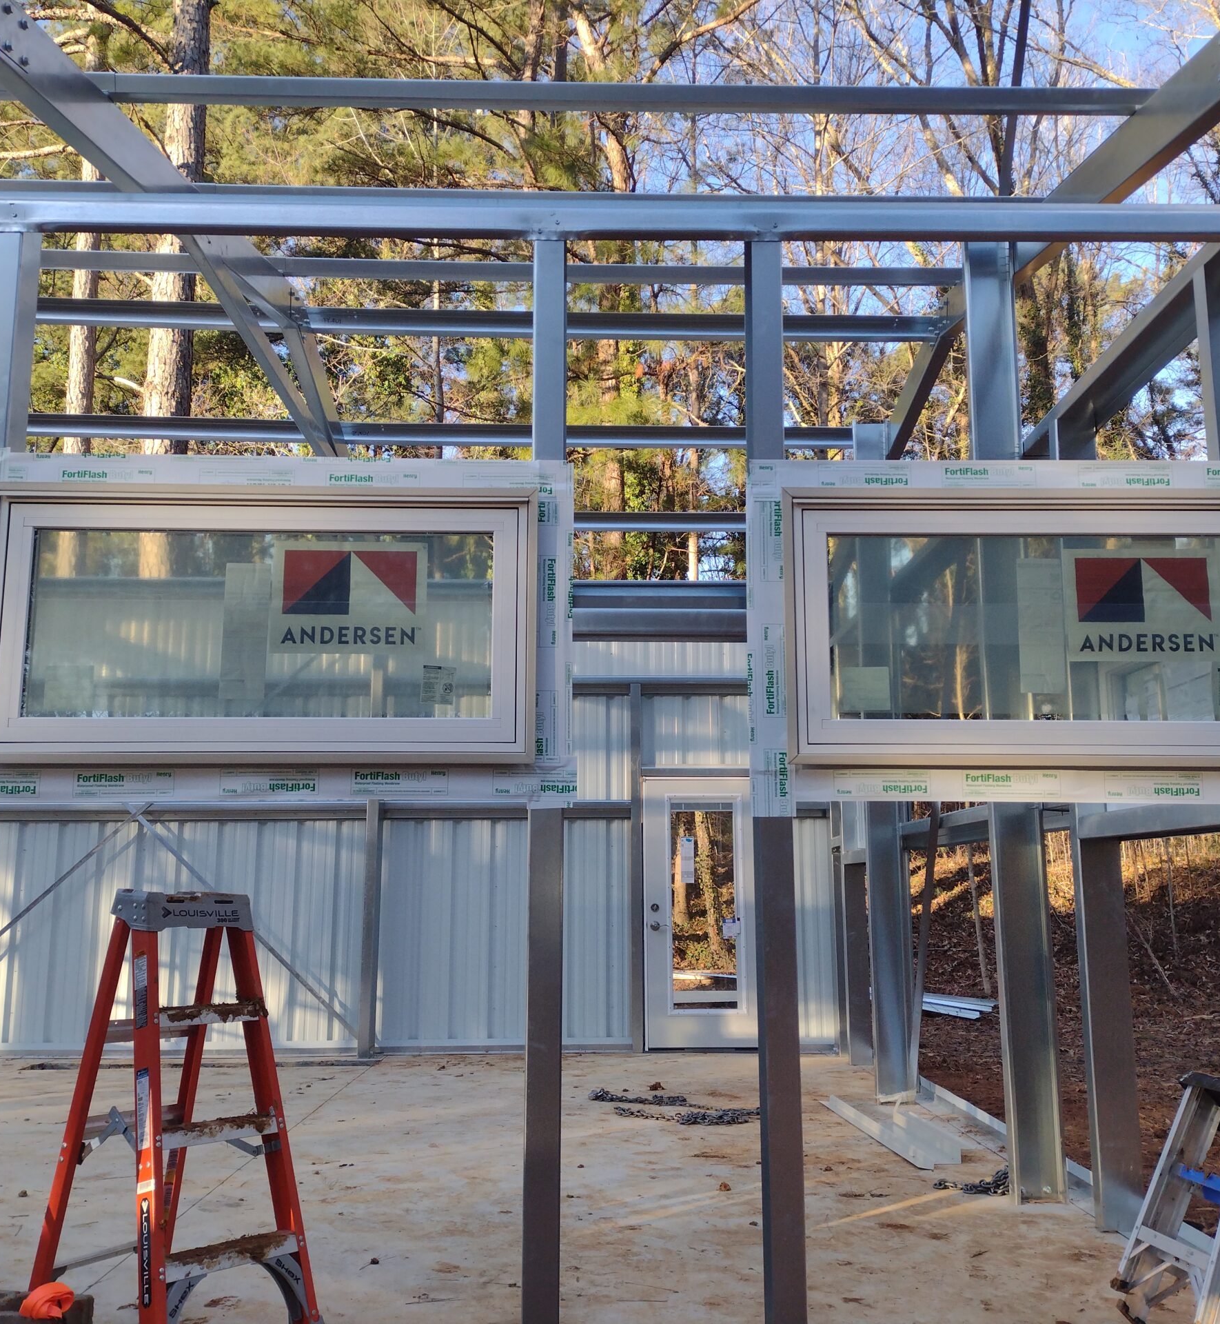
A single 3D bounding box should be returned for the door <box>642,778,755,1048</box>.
[{"bbox_3d":[0.745,1.930,10.660,0.930,2.040,0.060,0,-10,-1],"label":"door"}]

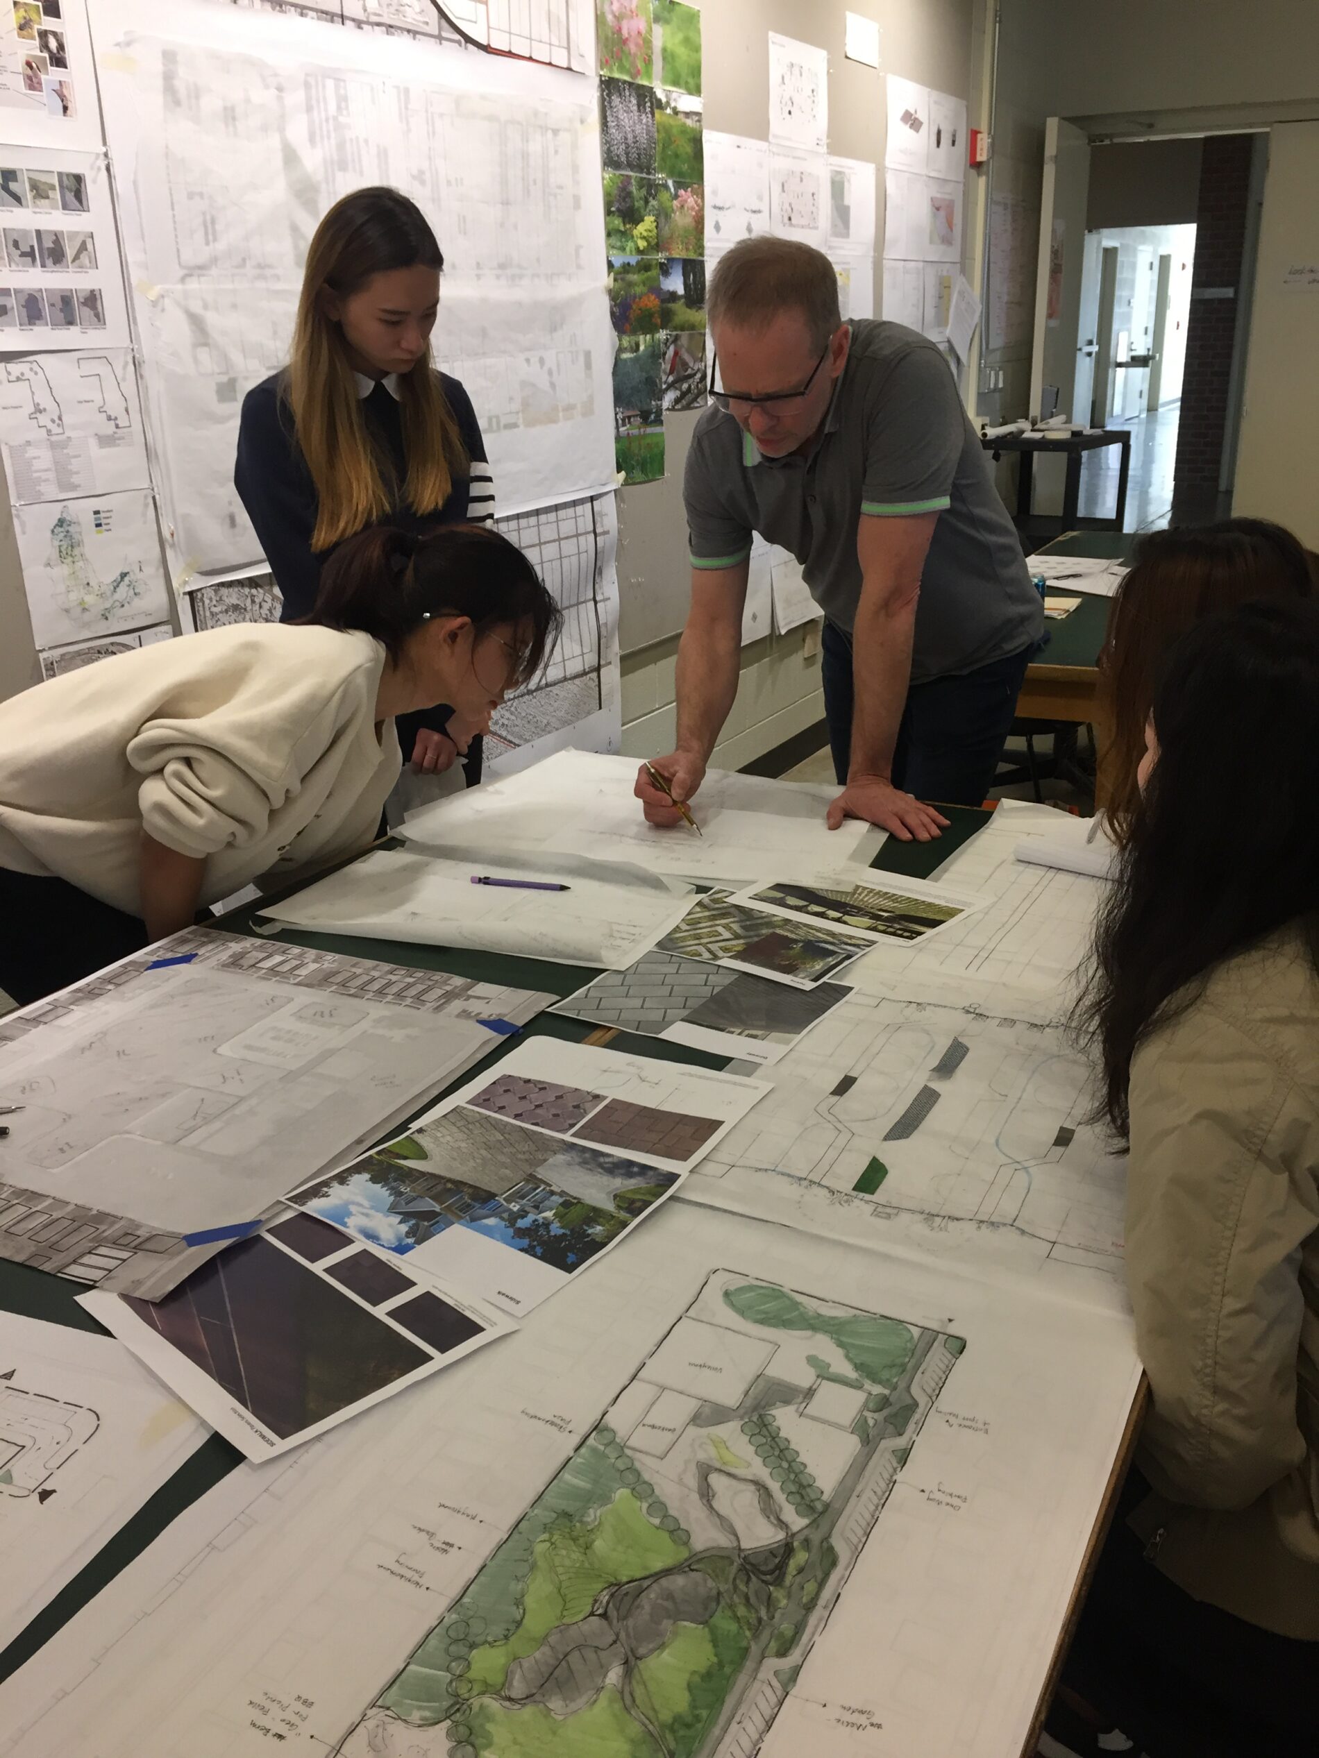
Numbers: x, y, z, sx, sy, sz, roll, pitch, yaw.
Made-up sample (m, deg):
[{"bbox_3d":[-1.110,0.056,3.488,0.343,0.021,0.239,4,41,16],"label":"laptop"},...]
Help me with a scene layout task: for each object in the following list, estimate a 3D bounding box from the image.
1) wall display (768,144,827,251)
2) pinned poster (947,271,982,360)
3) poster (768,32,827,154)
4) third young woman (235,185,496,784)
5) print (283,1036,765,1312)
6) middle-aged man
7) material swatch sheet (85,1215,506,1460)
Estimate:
[{"bbox_3d":[0.429,-2.044,4.442,0.010,0.280,0.432,9,23,27],"label":"wall display"},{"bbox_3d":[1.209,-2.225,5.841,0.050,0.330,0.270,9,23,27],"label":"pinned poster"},{"bbox_3d":[0.419,-2.308,4.342,0.010,0.279,0.430,9,23,27],"label":"poster"},{"bbox_3d":[-0.422,-0.280,2.471,0.460,1.610,0.320,-20,27,-40],"label":"third young woman"},{"bbox_3d":[-0.113,0.239,1.337,0.280,0.020,0.395,10,23,30],"label":"print"},{"bbox_3d":[0.330,-0.211,2.363,0.520,1.510,0.800,13,25,34],"label":"middle-aged man"},{"bbox_3d":[-0.281,0.333,1.129,0.216,0.012,0.278,-17,25,-36],"label":"material swatch sheet"}]

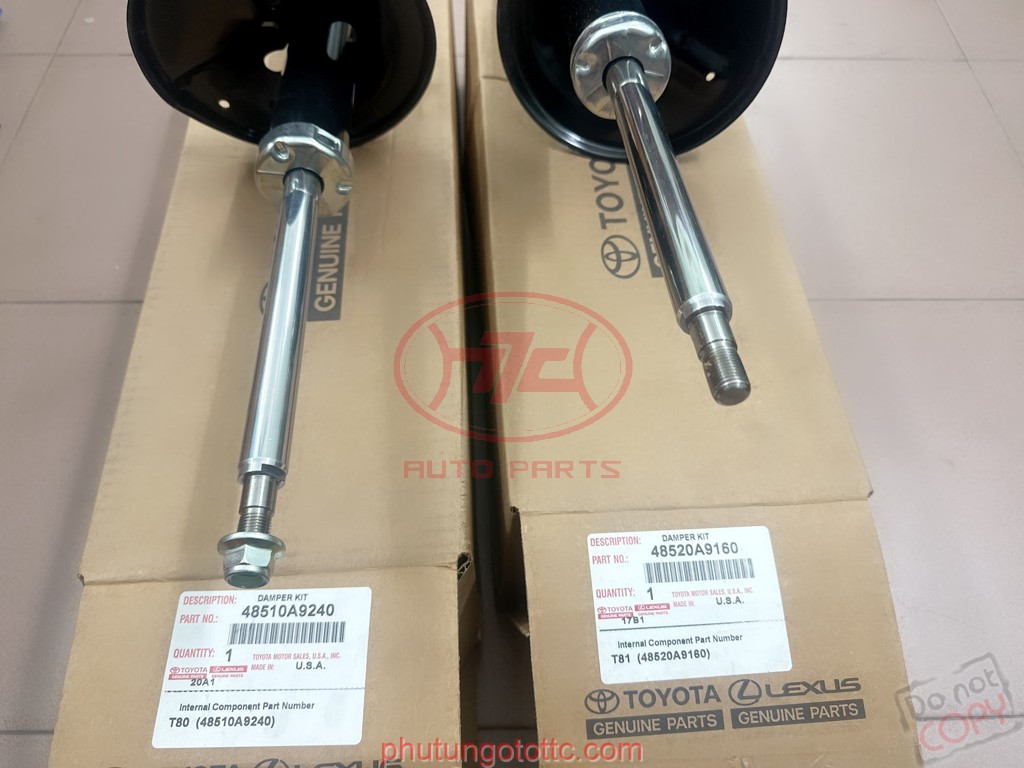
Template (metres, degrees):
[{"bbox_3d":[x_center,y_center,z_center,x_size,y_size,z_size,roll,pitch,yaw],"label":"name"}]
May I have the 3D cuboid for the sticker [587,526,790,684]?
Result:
[{"bbox_3d":[0.095,0.117,0.381,0.102,0.002,0.076,-2,71,-4],"label":"sticker"}]

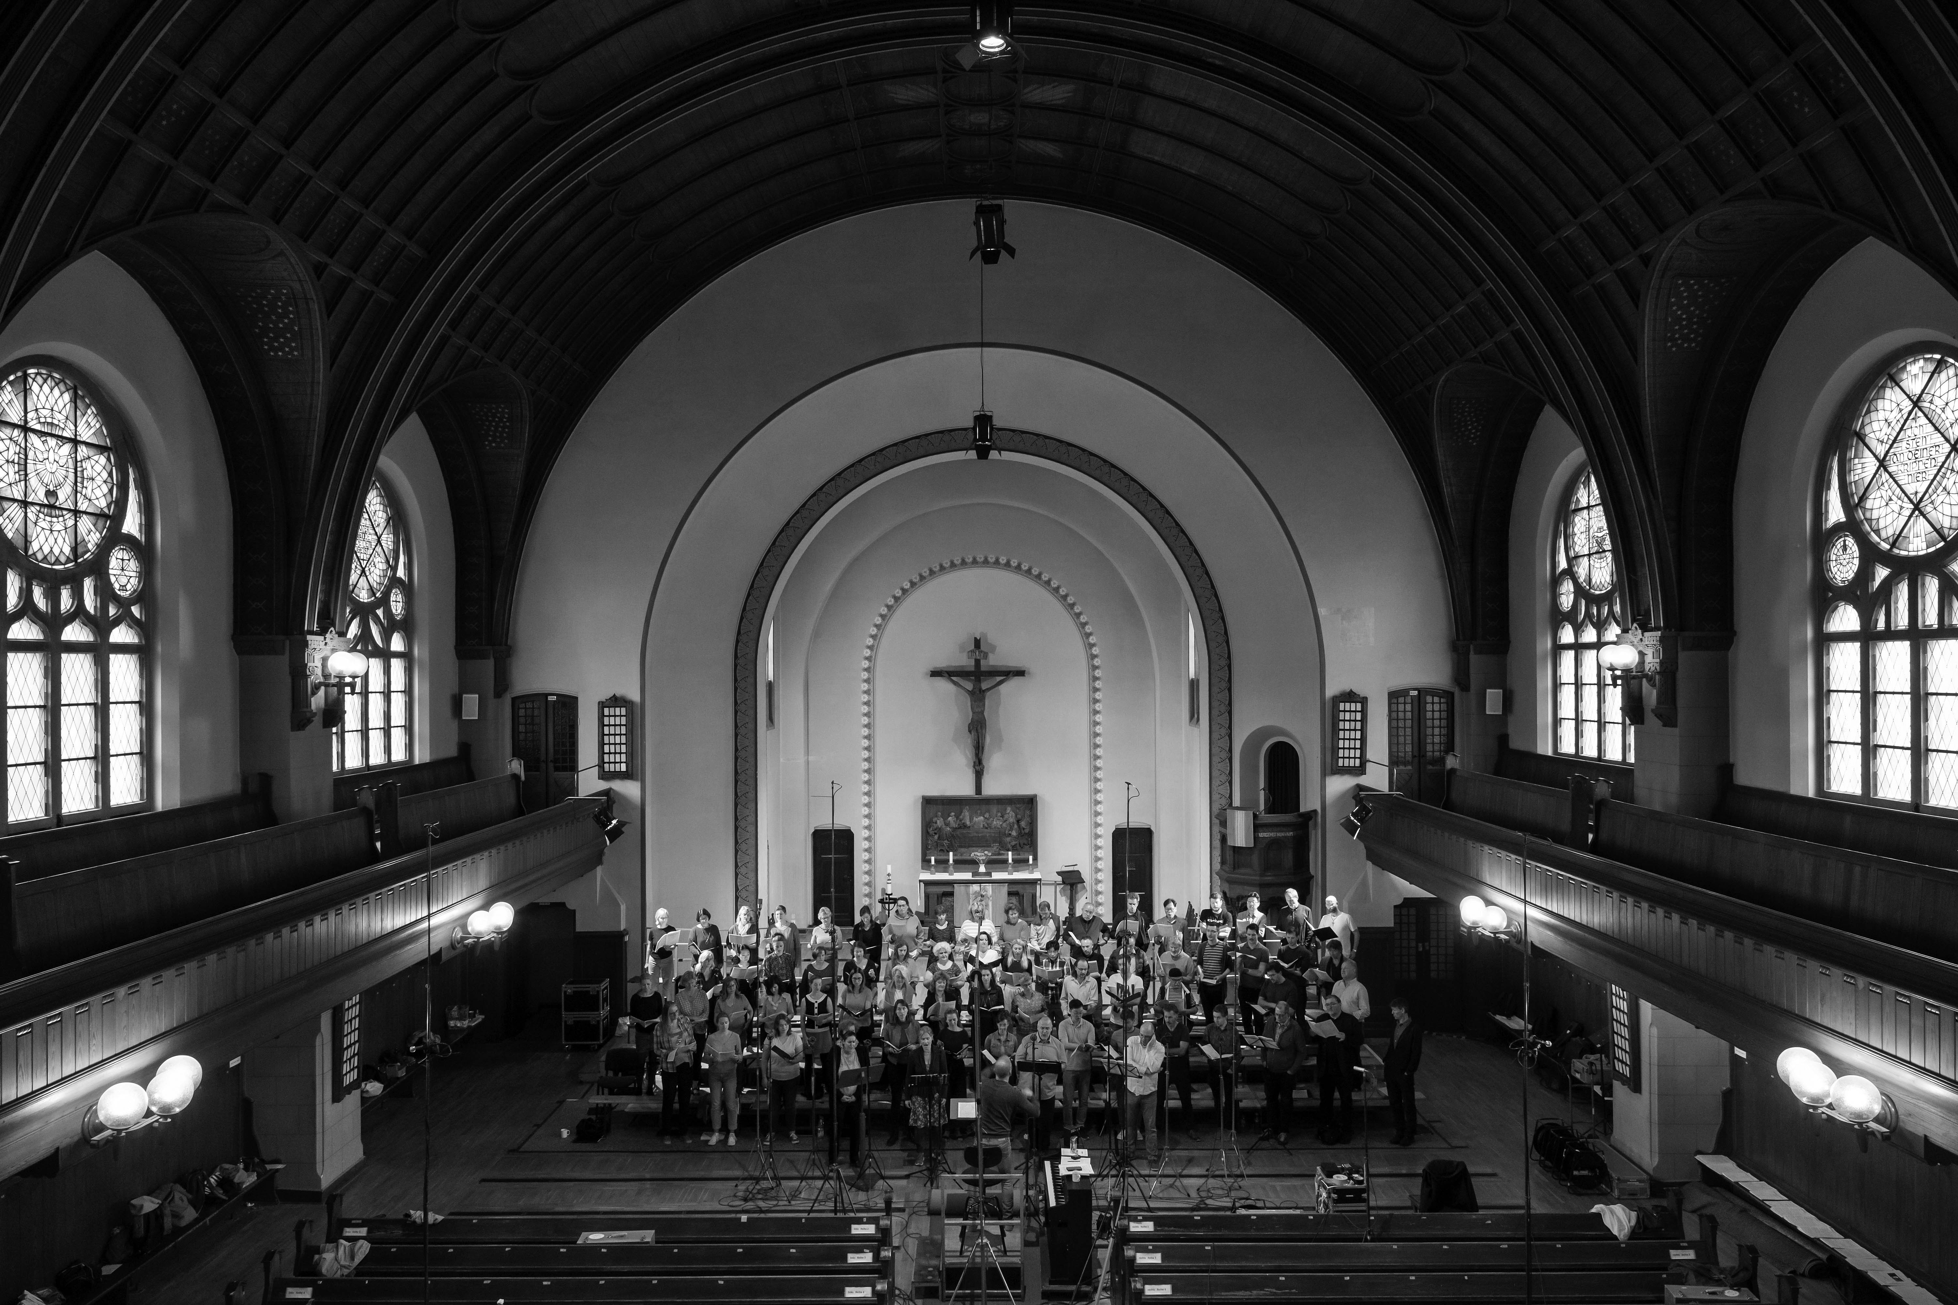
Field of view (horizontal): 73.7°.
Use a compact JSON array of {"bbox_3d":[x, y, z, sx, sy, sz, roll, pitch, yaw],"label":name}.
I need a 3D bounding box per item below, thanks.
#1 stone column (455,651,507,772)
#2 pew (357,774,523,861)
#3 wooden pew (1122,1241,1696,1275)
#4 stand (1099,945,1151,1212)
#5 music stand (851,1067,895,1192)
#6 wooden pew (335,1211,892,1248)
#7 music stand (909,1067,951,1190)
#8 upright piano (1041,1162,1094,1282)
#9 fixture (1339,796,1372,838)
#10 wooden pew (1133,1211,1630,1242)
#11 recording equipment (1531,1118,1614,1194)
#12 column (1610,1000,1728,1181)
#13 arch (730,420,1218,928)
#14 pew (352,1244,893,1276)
[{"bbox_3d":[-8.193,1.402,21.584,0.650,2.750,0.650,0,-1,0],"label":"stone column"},{"bbox_3d":[-7.208,2.357,18.521,0.600,1.200,4.900,0,-1,0],"label":"pew"},{"bbox_3d":[3.978,5.686,11.977,5.300,0.980,0.600,0,-1,0],"label":"wooden pew"},{"bbox_3d":[1.654,4.763,14.689,0.700,2.950,0.700,0,-1,0],"label":"stand"},{"bbox_3d":[-1.292,5.541,15.279,0.560,1.420,0.500,0,-1,-27],"label":"music stand"},{"bbox_3d":[-3.489,5.752,12.481,5.337,1.000,0.540,0,-1,0],"label":"wooden pew"},{"bbox_3d":[-0.569,5.595,15.343,0.500,1.340,0.500,0,-1,0],"label":"music stand"},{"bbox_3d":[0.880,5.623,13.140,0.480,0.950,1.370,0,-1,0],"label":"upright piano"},{"bbox_3d":[6.113,2.675,21.167,0.400,0.420,0.550,-1,29,46],"label":"fixture"},{"bbox_3d":[3.984,5.707,12.470,5.337,1.000,0.540,0,-1,0],"label":"wooden pew"},{"bbox_3d":[7.018,5.940,15.381,0.500,0.550,1.050,0,-1,0],"label":"recording equipment"},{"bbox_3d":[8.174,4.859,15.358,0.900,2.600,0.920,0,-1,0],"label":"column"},{"bbox_3d":[0.054,0.790,22.342,8.500,9.300,0.400,0,-1,0],"label":"arch"},{"bbox_3d":[-3.489,5.746,11.912,5.337,1.000,0.540,0,-1,0],"label":"pew"}]

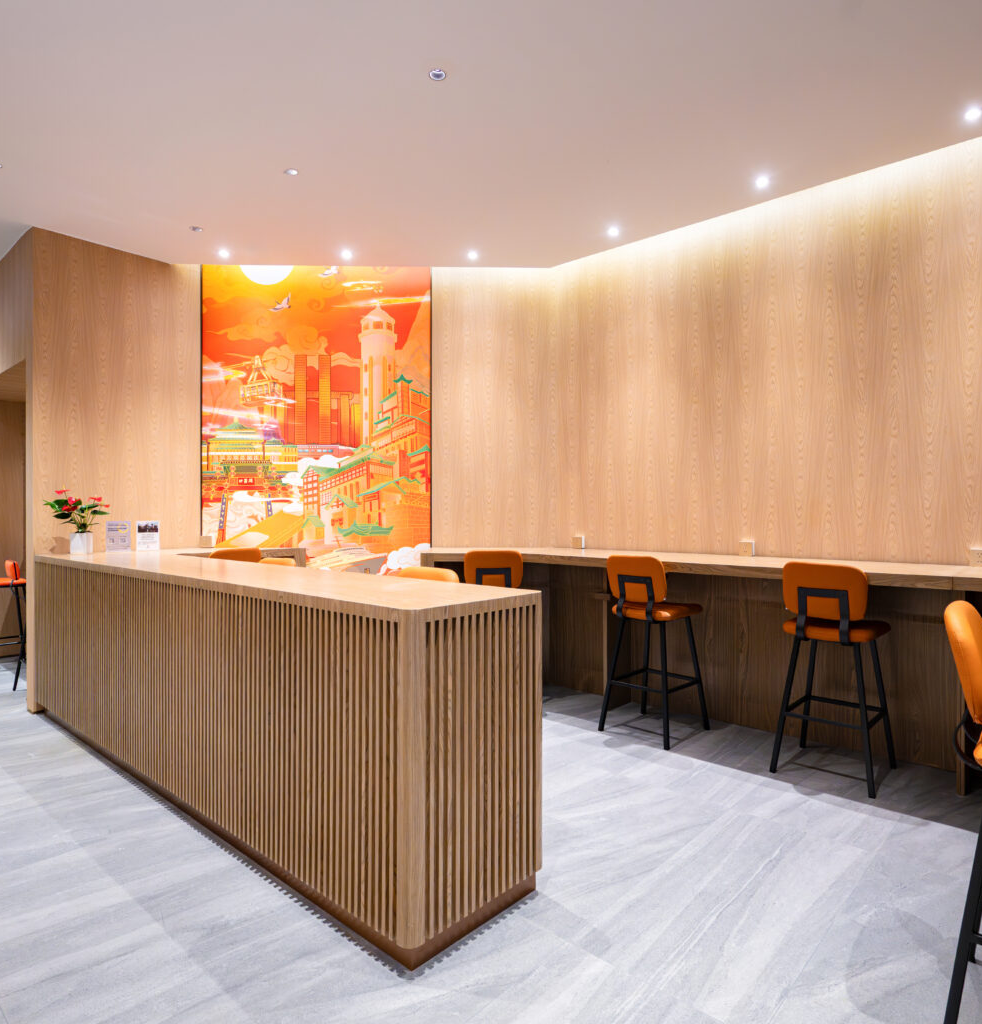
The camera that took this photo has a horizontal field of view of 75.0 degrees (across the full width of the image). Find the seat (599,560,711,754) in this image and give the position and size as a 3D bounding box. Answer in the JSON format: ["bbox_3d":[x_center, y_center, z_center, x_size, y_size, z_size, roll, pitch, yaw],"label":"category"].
[{"bbox_3d":[0.991,0.790,3.877,0.460,1.055,0.495,0,0,45],"label":"seat"}]

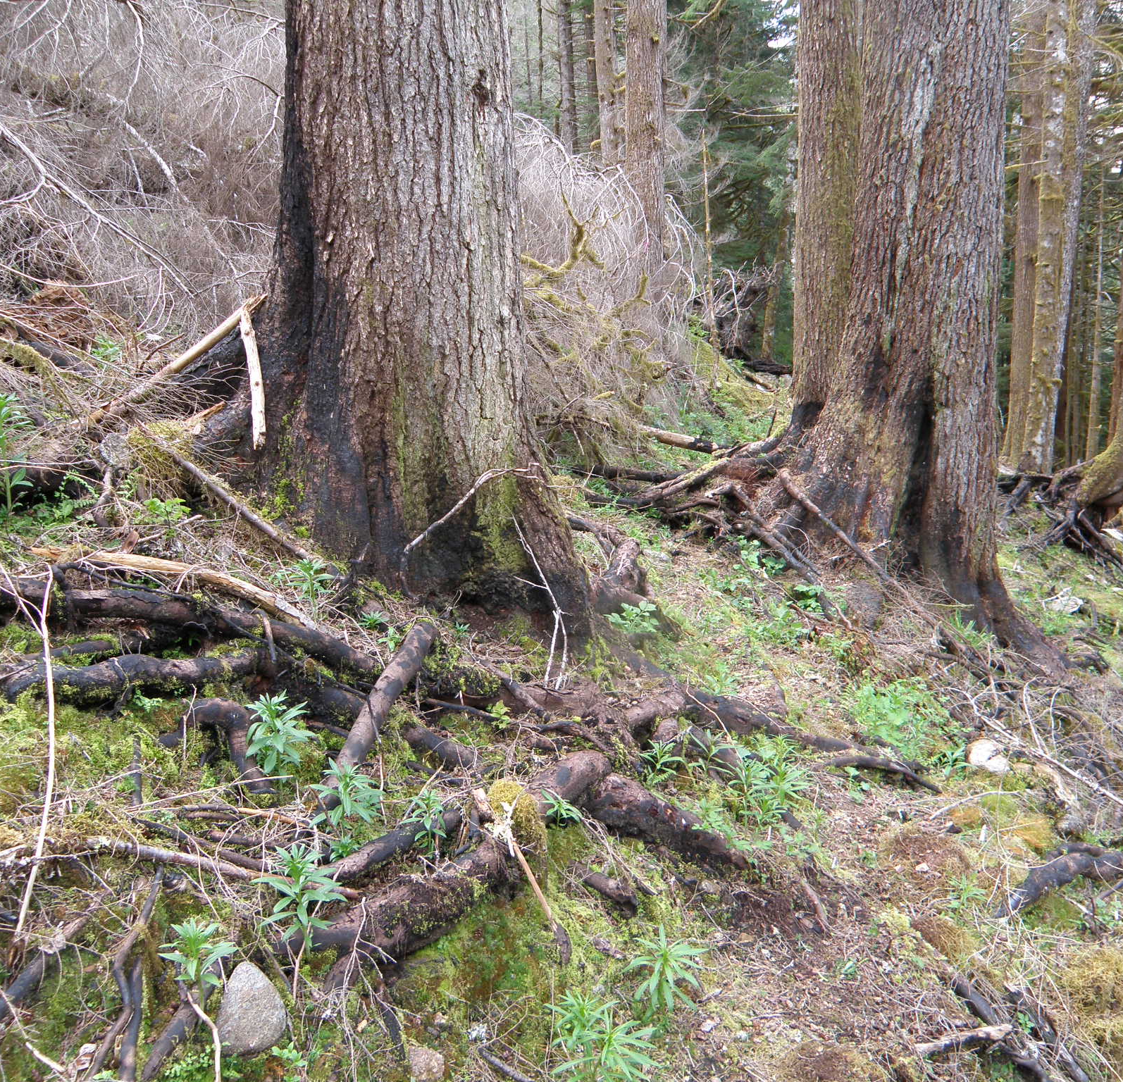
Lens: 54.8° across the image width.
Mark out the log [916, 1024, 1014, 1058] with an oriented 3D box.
[{"bbox_3d":[0.857,1.058,2.300,0.276,0.035,0.040,3,9,-26],"label":"log"}]

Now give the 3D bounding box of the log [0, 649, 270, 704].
[{"bbox_3d":[-1.216,0.384,3.125,0.684,0.120,0.120,-2,11,-21],"label":"log"}]

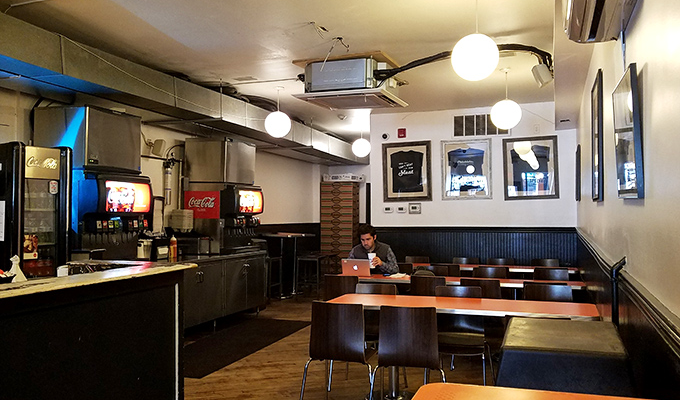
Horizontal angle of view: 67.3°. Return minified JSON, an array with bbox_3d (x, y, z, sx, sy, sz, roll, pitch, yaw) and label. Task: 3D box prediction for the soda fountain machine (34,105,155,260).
[{"bbox_3d":[-2.582,-0.116,5.520,0.930,1.600,0.750,-1,-2,23],"label":"soda fountain machine"}]

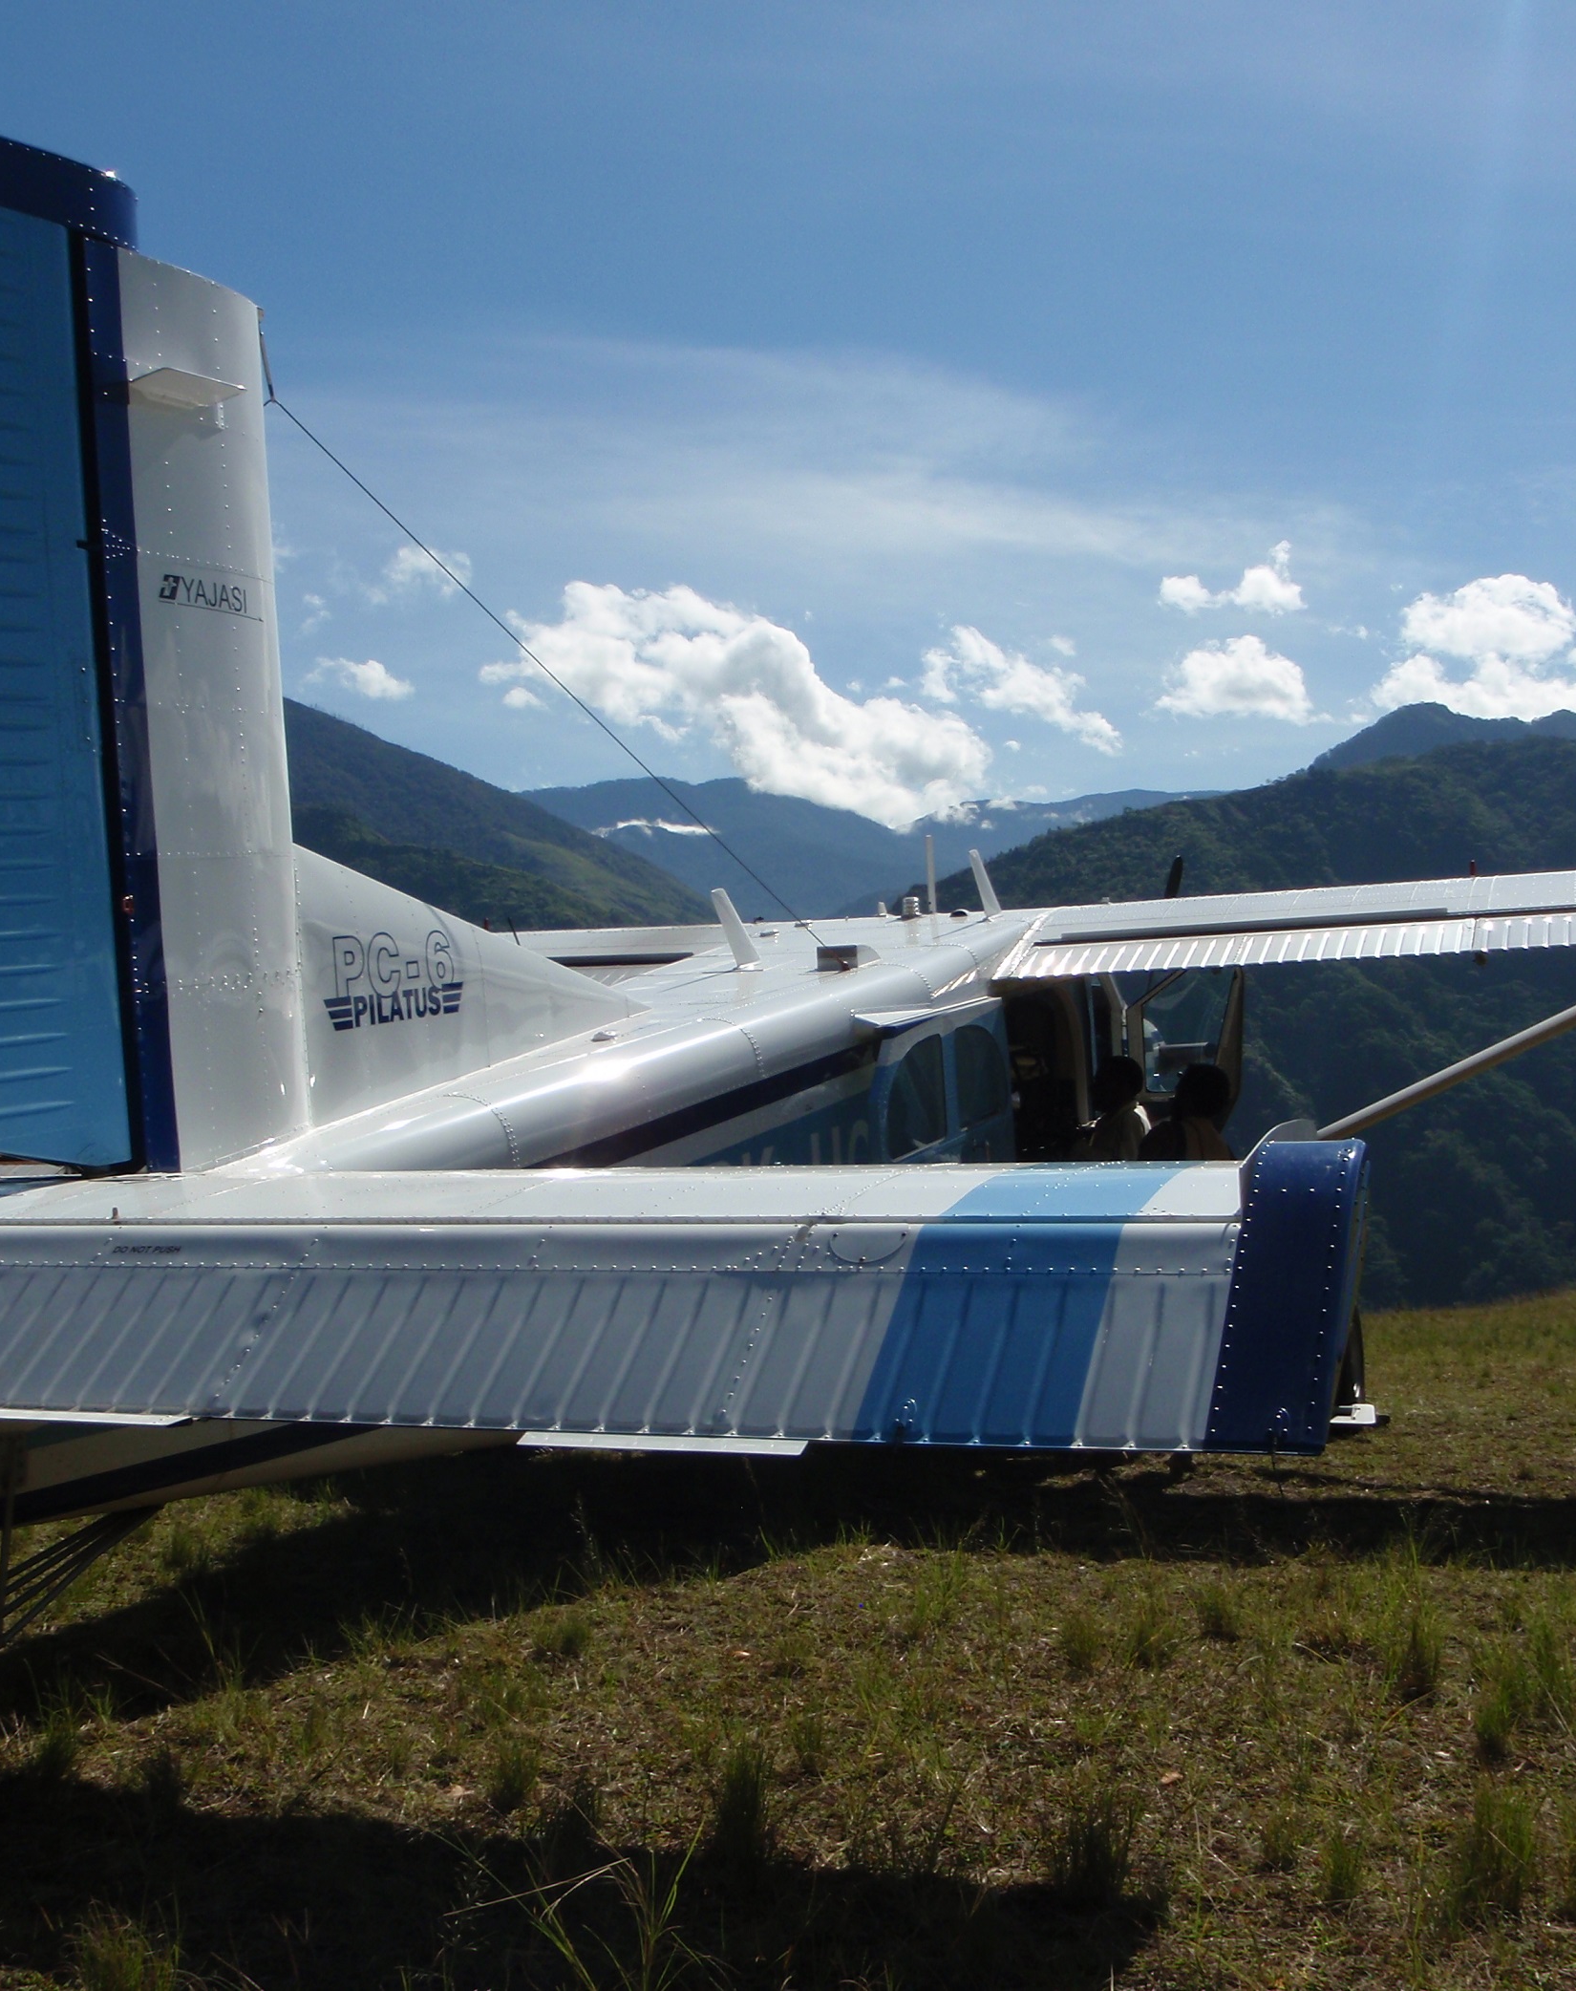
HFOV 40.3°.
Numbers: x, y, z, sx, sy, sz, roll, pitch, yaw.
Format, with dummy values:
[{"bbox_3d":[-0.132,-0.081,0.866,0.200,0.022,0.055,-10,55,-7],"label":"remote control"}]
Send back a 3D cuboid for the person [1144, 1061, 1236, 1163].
[{"bbox_3d":[1.660,1.123,8.793,0.340,1.685,0.480,-3,-5,35],"label":"person"}]

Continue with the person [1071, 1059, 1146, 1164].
[{"bbox_3d":[1.344,1.111,8.892,0.340,1.715,0.470,-1,-4,20],"label":"person"}]

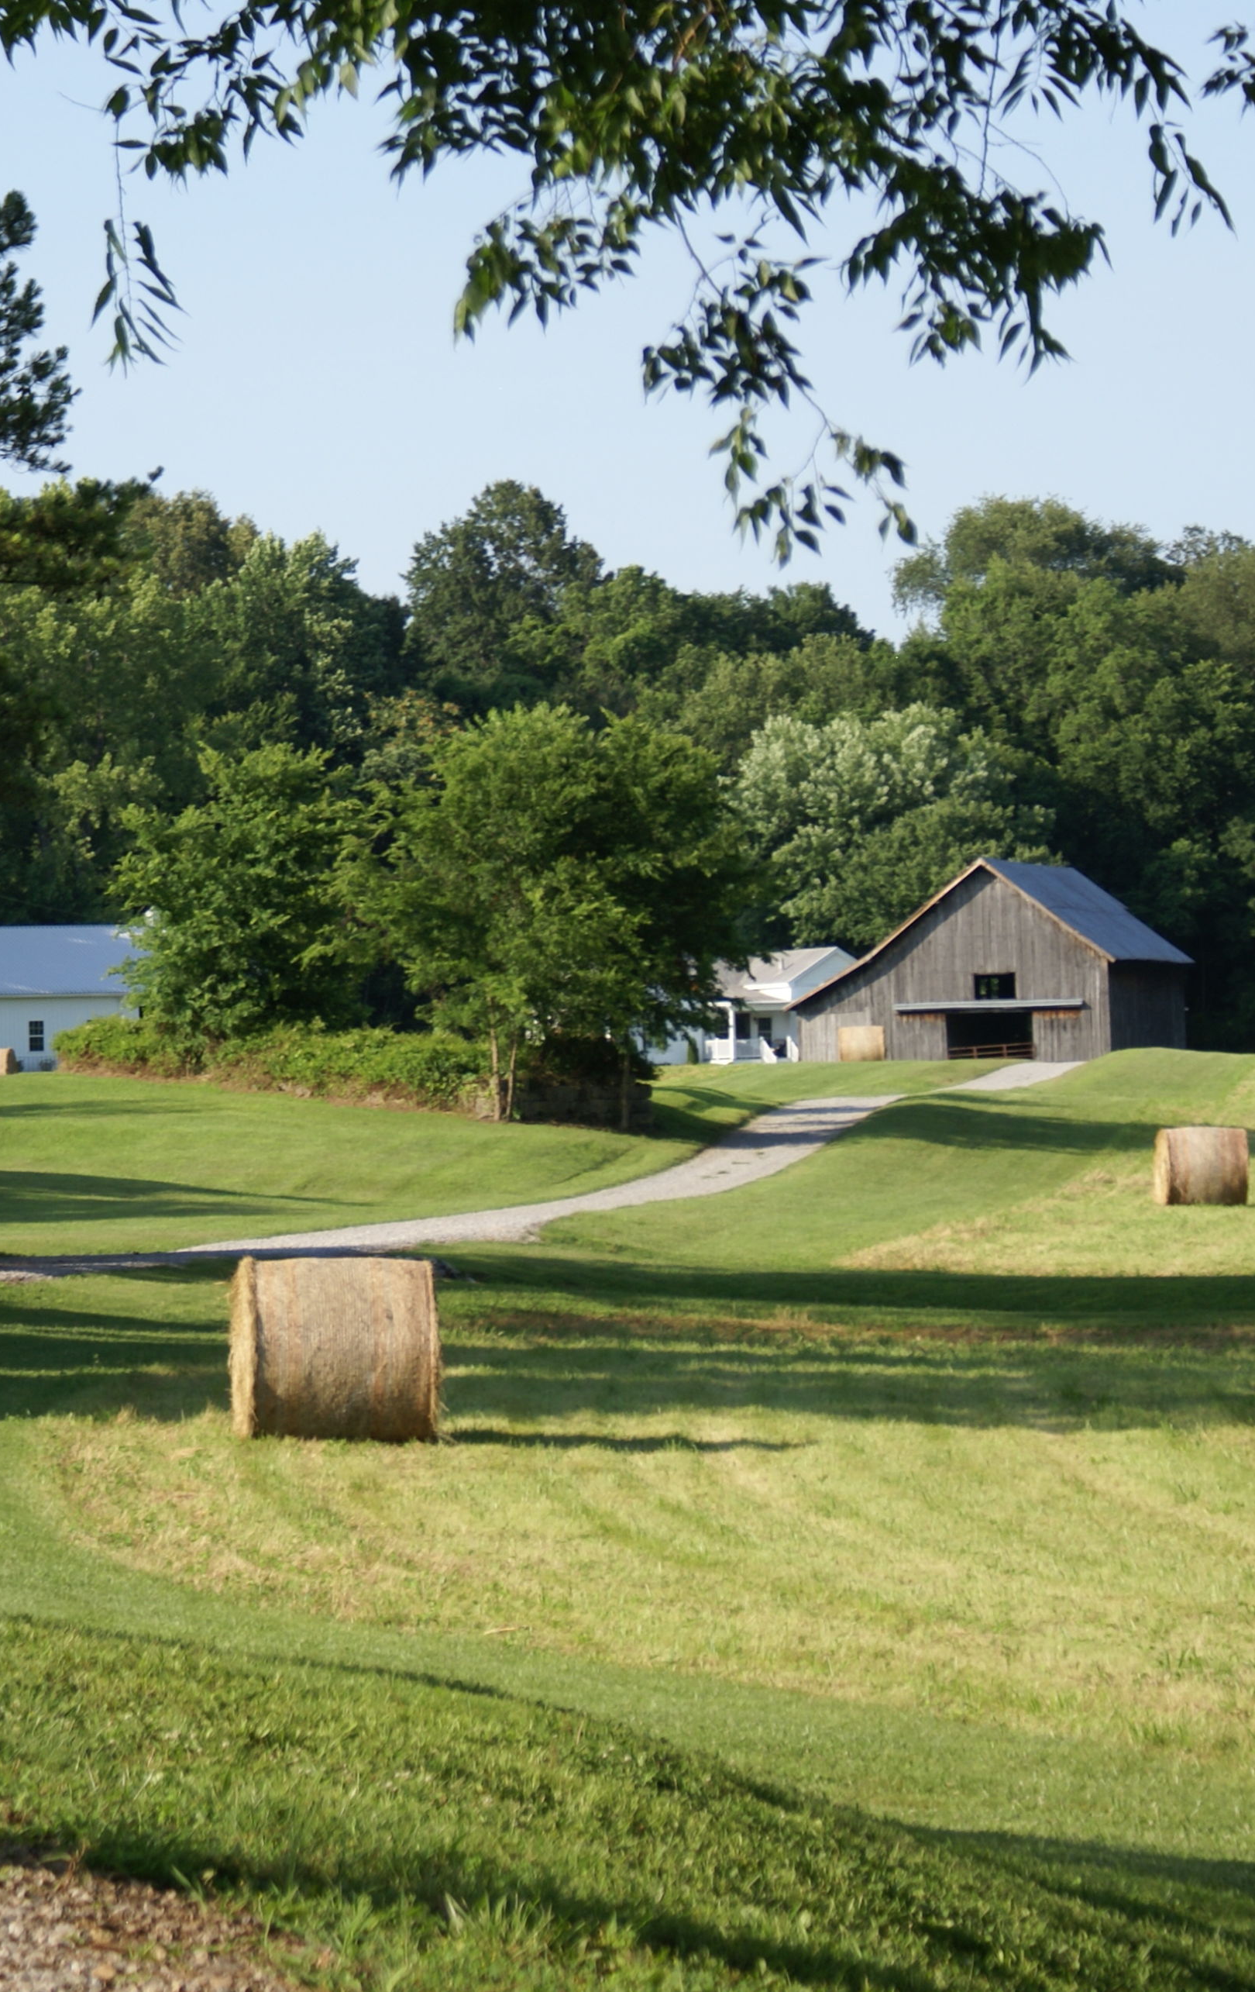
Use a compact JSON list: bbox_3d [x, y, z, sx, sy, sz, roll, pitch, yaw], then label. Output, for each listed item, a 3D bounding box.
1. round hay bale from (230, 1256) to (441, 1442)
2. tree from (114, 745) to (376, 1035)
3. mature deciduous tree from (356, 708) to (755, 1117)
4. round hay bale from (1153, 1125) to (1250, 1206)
[{"bbox_3d":[-2.446,2.961,62.300,1.550,1.540,1.530,-1,0,-10],"label":"round hay bale"},{"bbox_3d":[-10.116,-2.459,197.000,7.000,8.400,6.800,-1,0,0],"label":"tree"},{"bbox_3d":[-1.839,-2.042,187.000,10.000,10.300,9.300,-1,0,0],"label":"mature deciduous tree"},{"bbox_3d":[11.125,3.316,144.000,1.550,1.530,1.530,-1,0,-6],"label":"round hay bale"}]

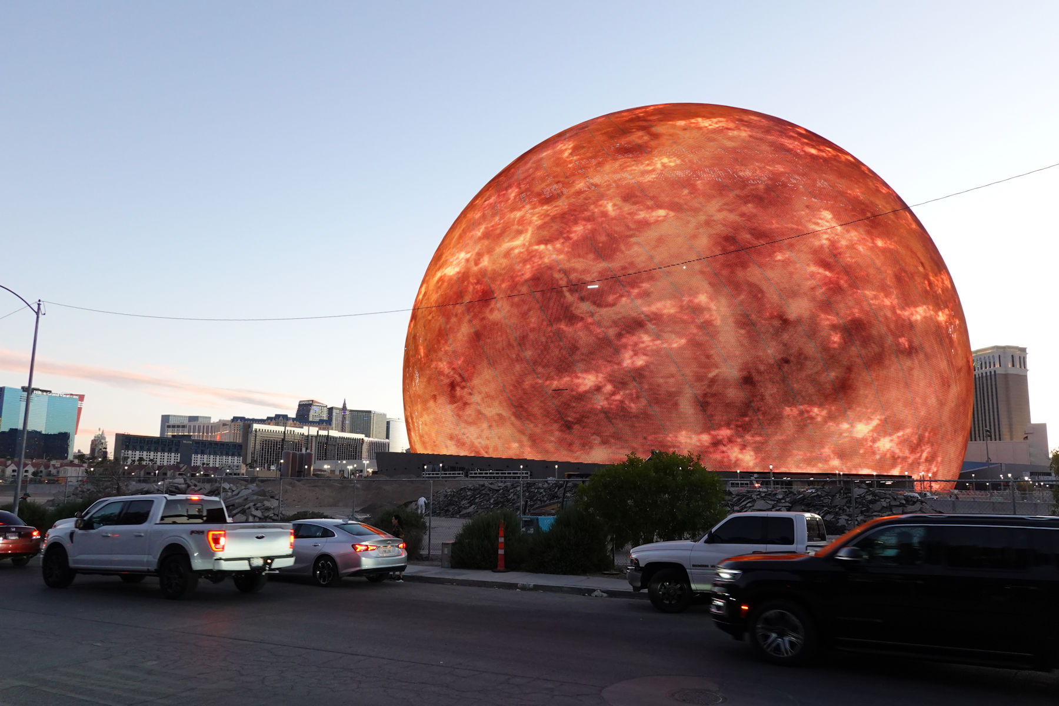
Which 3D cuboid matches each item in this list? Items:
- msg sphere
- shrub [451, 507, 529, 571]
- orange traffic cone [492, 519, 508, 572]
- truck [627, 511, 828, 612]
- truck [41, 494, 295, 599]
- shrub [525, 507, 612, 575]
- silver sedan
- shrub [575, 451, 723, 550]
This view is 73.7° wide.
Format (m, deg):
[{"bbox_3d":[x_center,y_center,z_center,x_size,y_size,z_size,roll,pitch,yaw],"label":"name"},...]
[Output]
[{"bbox_3d":[41.758,-14.289,217.406,157.000,112.000,157.000,1,-10,0],"label":"msg sphere"},{"bbox_3d":[-1.154,4.888,18.731,2.000,1.560,1.800,-3,-11,22],"label":"shrub"},{"bbox_3d":[-0.714,4.874,17.829,0.420,1.220,0.420,1,-10,0],"label":"orange traffic cone"},{"bbox_3d":[4.789,3.929,13.240,5.690,1.890,2.030,-5,-12,31],"label":"truck"},{"bbox_3d":[-8.113,4.171,15.650,5.880,1.980,2.100,-4,-11,25],"label":"truck"},{"bbox_3d":[0.998,4.739,18.050,2.250,1.660,2.000,-3,-11,22],"label":"shrub"},{"bbox_3d":[-5.286,4.760,17.302,4.930,1.460,1.860,-6,-12,34],"label":"silver sedan"},{"bbox_3d":[3.155,4.106,18.066,3.600,3.000,3.200,-3,-11,22],"label":"shrub"}]

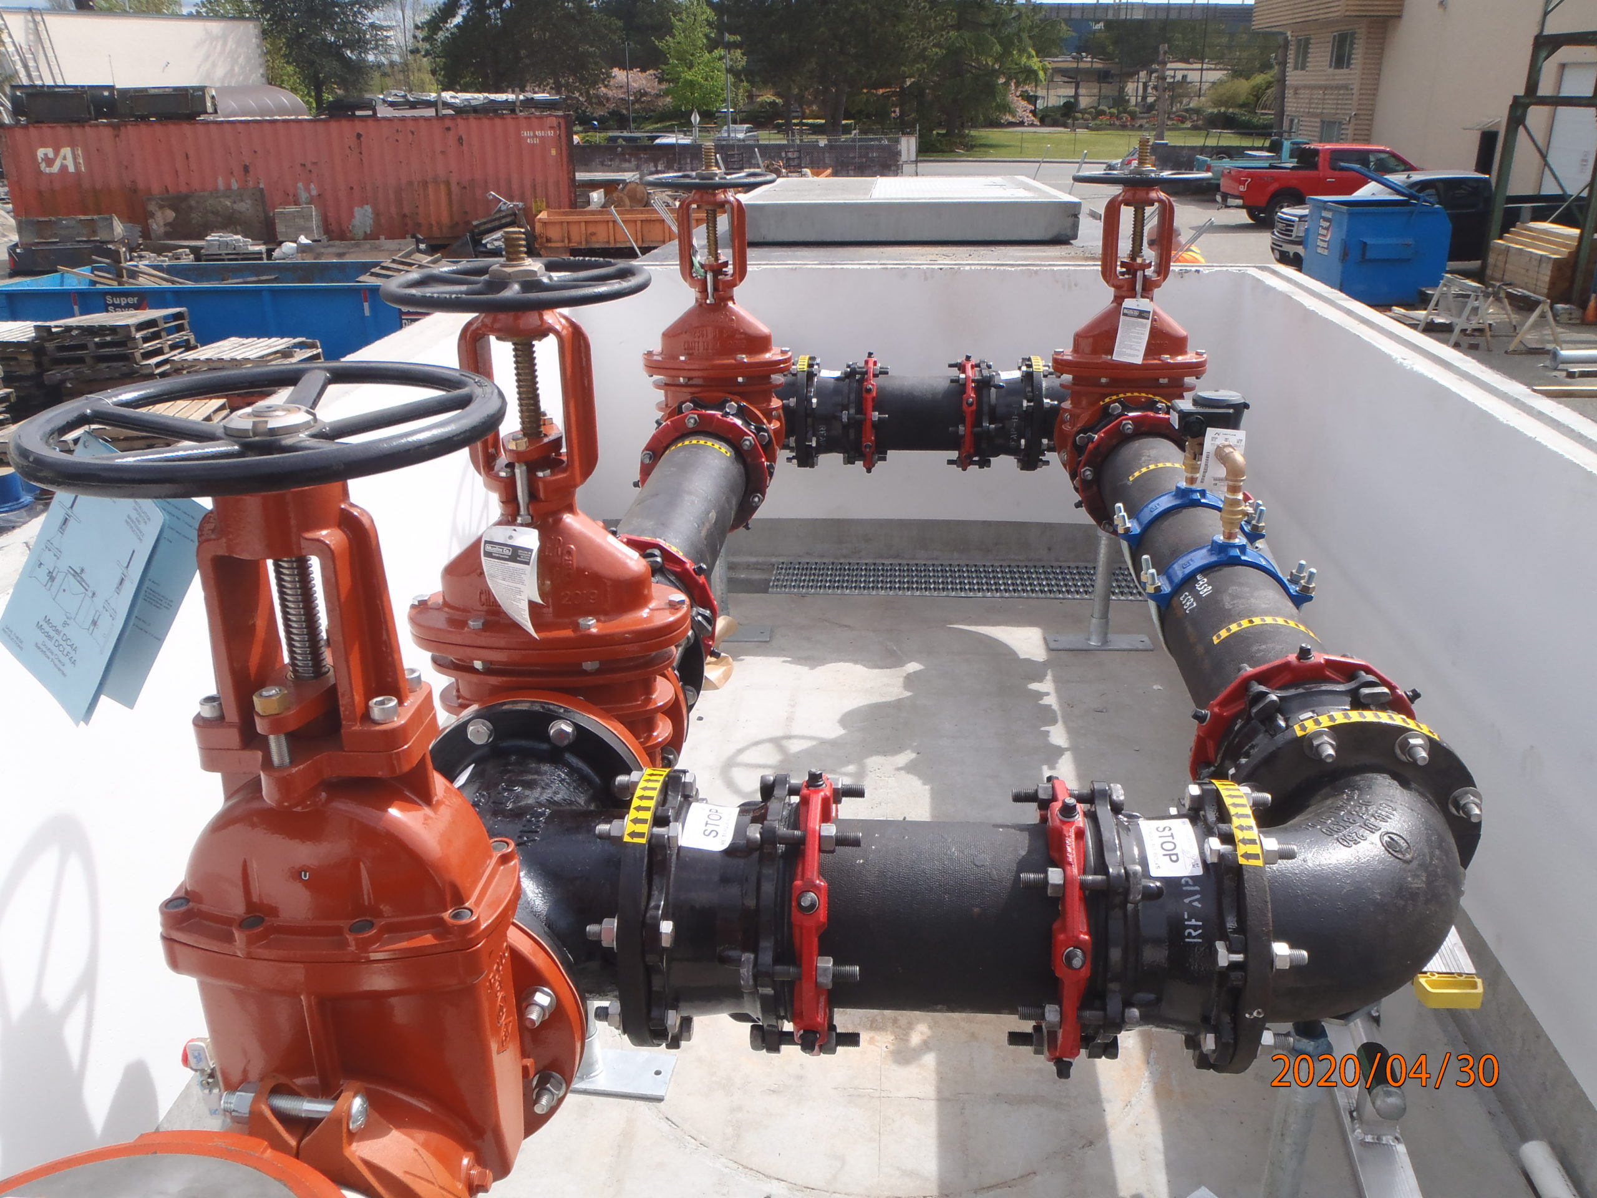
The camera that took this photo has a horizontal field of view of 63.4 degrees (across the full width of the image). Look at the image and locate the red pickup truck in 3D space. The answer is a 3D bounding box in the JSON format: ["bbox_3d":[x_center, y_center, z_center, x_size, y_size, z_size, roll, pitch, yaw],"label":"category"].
[{"bbox_3d":[13.714,-10.406,32.495,5.850,1.950,2.080,-1,22,-1],"label":"red pickup truck"}]

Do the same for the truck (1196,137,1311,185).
[{"bbox_3d":[15.197,-13.379,40.374,5.200,1.800,1.950,1,23,4],"label":"truck"}]

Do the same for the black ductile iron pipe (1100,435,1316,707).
[{"bbox_3d":[0.838,-0.036,2.643,0.245,0.245,1.550,1,22,5],"label":"black ductile iron pipe"}]

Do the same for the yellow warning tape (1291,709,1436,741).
[{"bbox_3d":[0.748,0.171,1.692,0.188,0.036,0.036,1,23,4],"label":"yellow warning tape"}]

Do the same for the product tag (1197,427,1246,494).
[{"bbox_3d":[0.884,-0.289,2.698,0.083,0.140,0.012,1,23,4],"label":"product tag"}]

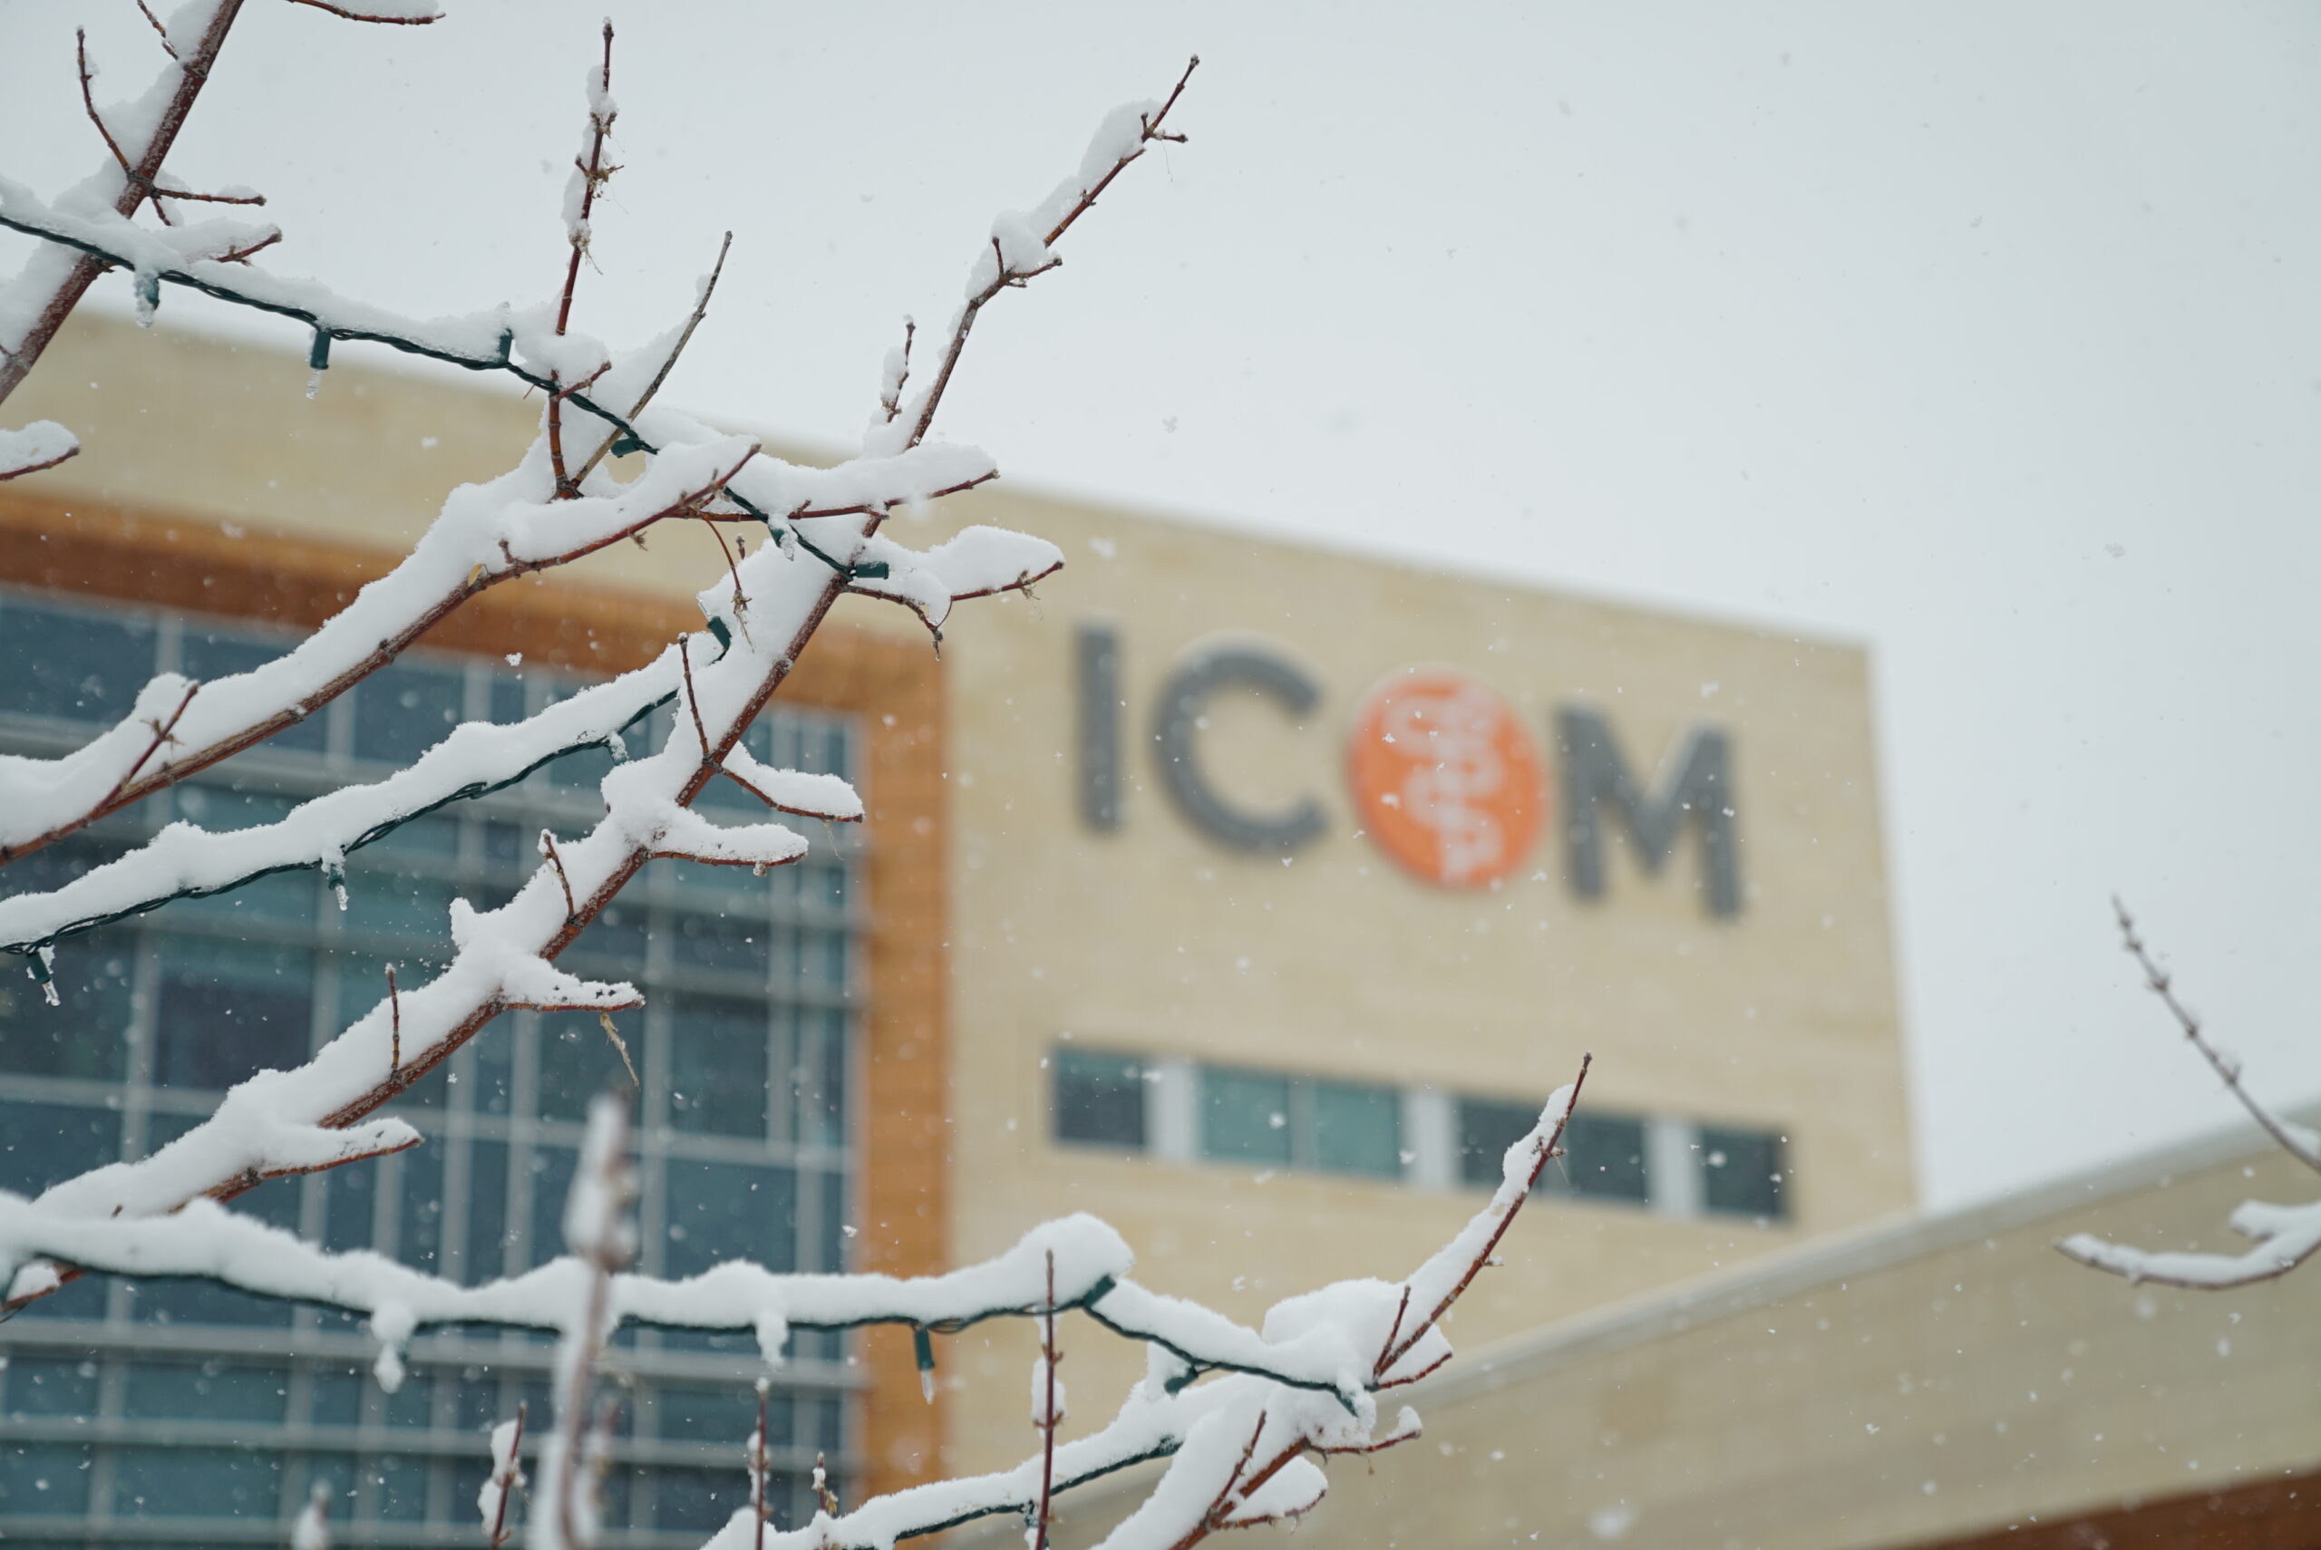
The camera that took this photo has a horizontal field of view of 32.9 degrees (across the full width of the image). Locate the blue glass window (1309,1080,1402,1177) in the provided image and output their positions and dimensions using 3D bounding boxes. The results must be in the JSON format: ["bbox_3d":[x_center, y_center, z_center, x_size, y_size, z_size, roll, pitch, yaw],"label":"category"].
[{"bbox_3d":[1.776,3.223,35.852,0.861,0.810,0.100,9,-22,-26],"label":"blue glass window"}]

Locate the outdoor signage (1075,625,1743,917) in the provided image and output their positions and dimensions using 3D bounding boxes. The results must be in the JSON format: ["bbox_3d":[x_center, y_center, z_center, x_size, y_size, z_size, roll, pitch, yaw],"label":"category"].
[{"bbox_3d":[2.441,0.007,37.205,7.150,1.970,0.200,9,-22,-26],"label":"outdoor signage"}]

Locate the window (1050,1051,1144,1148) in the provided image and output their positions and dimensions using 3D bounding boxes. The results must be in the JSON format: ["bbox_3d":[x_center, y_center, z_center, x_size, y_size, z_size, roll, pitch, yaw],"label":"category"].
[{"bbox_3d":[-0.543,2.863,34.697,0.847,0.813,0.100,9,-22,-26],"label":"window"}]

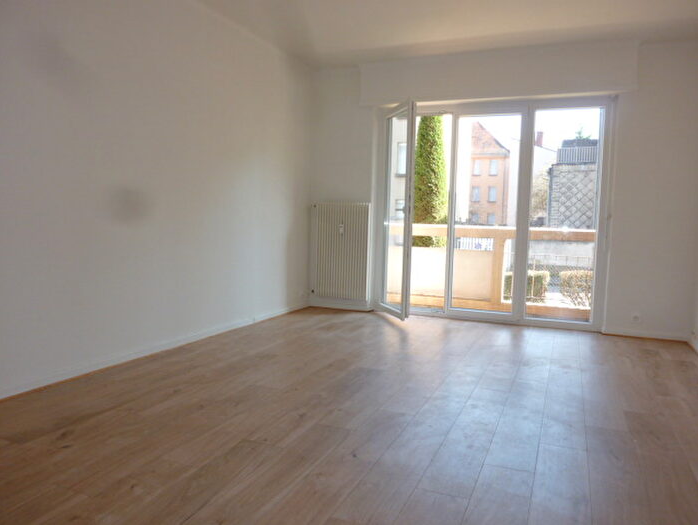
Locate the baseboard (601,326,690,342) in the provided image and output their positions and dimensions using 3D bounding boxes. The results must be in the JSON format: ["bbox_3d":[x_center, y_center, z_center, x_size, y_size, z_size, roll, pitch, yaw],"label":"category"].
[{"bbox_3d":[2.537,0.621,4.346,0.632,0.069,0.017,3,5,23],"label":"baseboard"}]

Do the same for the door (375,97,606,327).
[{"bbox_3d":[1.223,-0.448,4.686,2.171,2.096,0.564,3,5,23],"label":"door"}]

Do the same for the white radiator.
[{"bbox_3d":[-0.087,-0.117,5.378,0.653,0.996,0.103,3,5,23],"label":"white radiator"}]

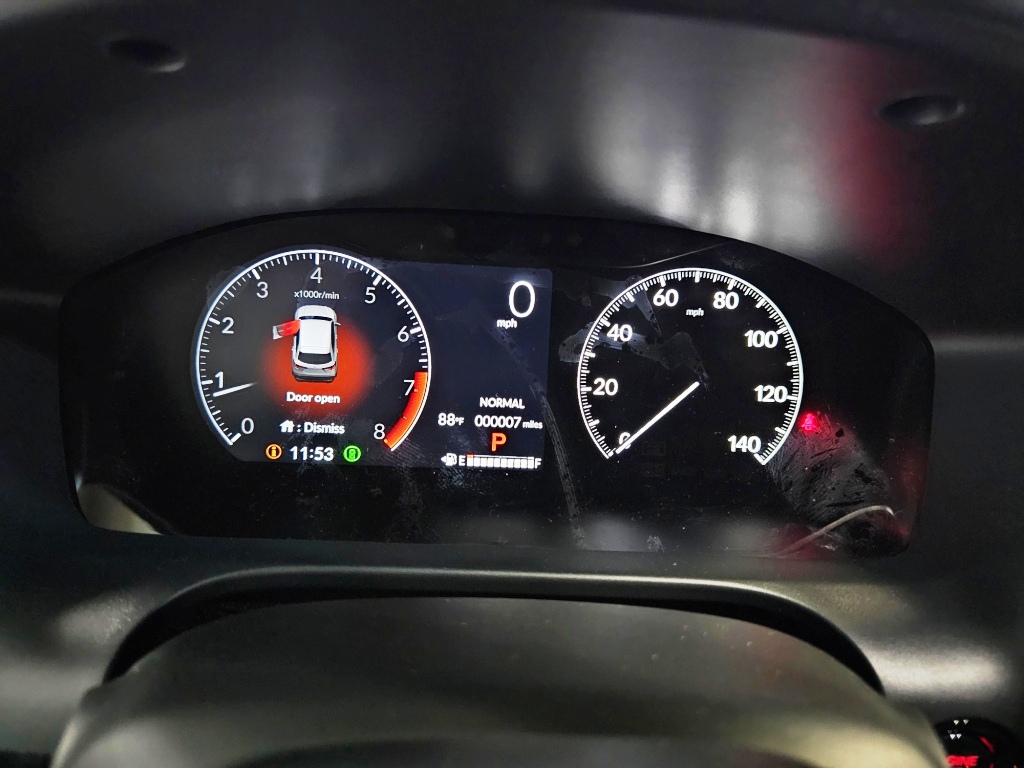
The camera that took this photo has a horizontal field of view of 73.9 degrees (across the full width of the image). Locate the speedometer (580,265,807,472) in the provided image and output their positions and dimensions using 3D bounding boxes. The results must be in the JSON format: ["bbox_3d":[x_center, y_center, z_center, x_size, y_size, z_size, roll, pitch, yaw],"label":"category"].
[{"bbox_3d":[0.077,-0.008,0.294,0.099,0.086,0.014,2,4,-2],"label":"speedometer"}]

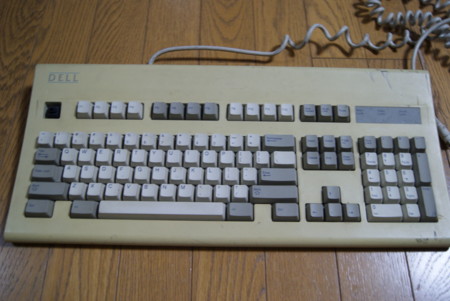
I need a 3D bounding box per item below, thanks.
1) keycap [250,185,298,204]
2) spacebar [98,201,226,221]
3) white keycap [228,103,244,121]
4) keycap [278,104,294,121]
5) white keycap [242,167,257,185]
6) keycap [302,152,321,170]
[{"bbox_3d":[0.051,0.046,0.436,0.052,0.009,0.018,1,69,-1],"label":"keycap"},{"bbox_3d":[-0.065,0.062,0.426,0.132,0.009,0.018,1,69,-1],"label":"spacebar"},{"bbox_3d":[0.012,-0.045,0.468,0.018,0.011,0.018,1,68,-1],"label":"white keycap"},{"bbox_3d":[0.068,-0.044,0.472,0.018,0.011,0.018,1,69,-1],"label":"keycap"},{"bbox_3d":[0.026,0.028,0.441,0.018,0.009,0.018,1,69,-1],"label":"white keycap"},{"bbox_3d":[0.094,0.009,0.449,0.018,0.010,0.018,1,69,0],"label":"keycap"}]

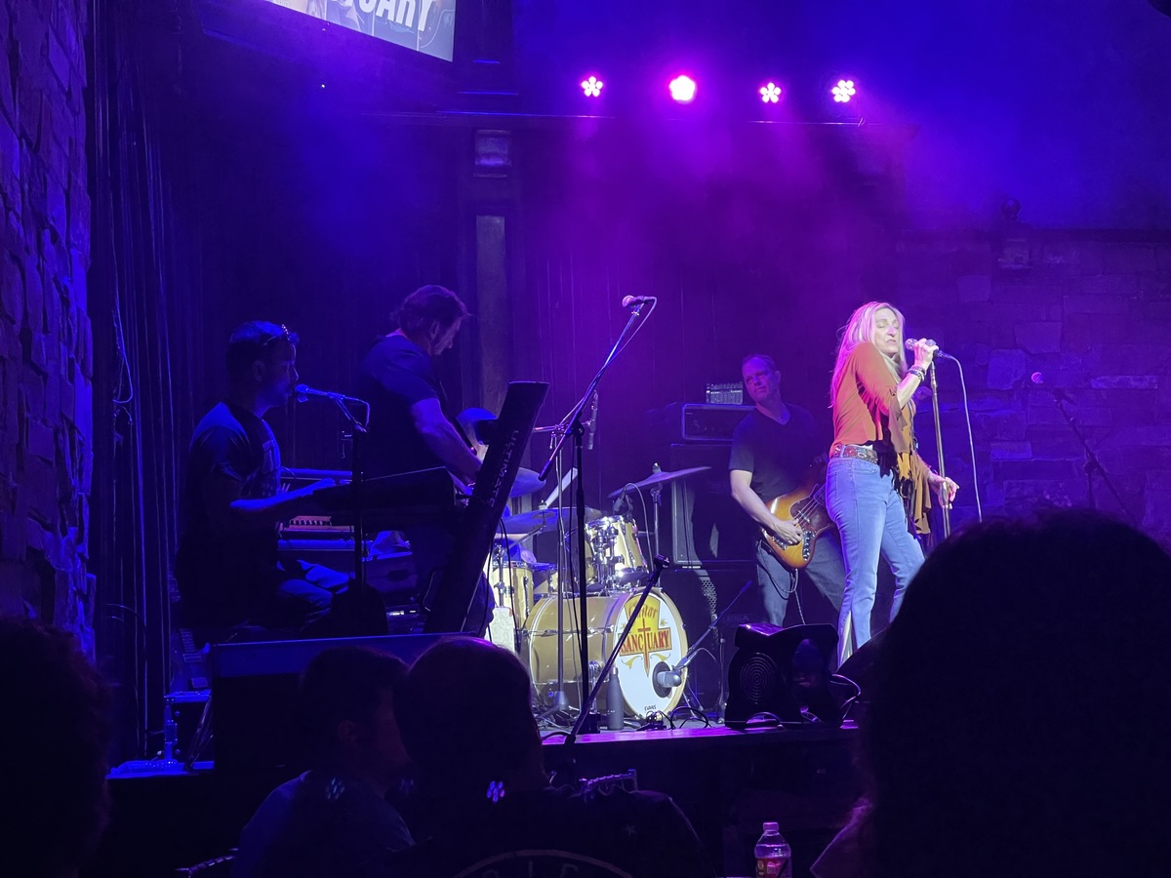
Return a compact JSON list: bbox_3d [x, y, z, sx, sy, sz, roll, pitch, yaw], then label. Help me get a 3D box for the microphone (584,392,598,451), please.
[{"bbox_3d":[0.026,-0.075,9.050,0.035,0.240,0.035,5,-4,0],"label":"microphone"}]

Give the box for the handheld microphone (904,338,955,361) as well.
[{"bbox_3d":[1.419,-0.370,8.980,0.180,0.050,0.050,16,4,15],"label":"handheld microphone"}]

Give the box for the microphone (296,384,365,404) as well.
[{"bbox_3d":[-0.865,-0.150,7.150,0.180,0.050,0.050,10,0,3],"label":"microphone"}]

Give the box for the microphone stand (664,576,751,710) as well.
[{"bbox_3d":[0.503,0.854,8.750,0.400,0.580,0.270,-2,-4,6],"label":"microphone stand"}]

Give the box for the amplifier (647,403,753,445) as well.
[{"bbox_3d":[0.574,-0.060,9.913,0.500,0.170,0.320,1,-5,-30],"label":"amplifier"}]

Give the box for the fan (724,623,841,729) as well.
[{"bbox_3d":[0.800,0.953,8.720,0.320,0.410,0.340,-5,-6,44],"label":"fan"}]

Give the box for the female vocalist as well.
[{"bbox_3d":[1.260,0.300,9.064,0.520,1.720,0.460,-5,-6,39],"label":"female vocalist"}]

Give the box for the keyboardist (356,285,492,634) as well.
[{"bbox_3d":[-0.582,0.278,7.782,0.550,1.660,0.500,-1,-4,-7],"label":"keyboardist"}]

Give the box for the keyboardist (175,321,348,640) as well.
[{"bbox_3d":[-1.036,0.352,7.154,0.680,1.440,0.480,-2,-4,12],"label":"keyboardist"}]

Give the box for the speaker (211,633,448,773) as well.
[{"bbox_3d":[-0.785,0.857,6.980,0.780,0.410,0.500,0,-4,-18],"label":"speaker"}]

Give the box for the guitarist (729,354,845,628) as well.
[{"bbox_3d":[0.910,0.410,9.760,0.600,1.620,0.480,-1,-4,-5],"label":"guitarist"}]

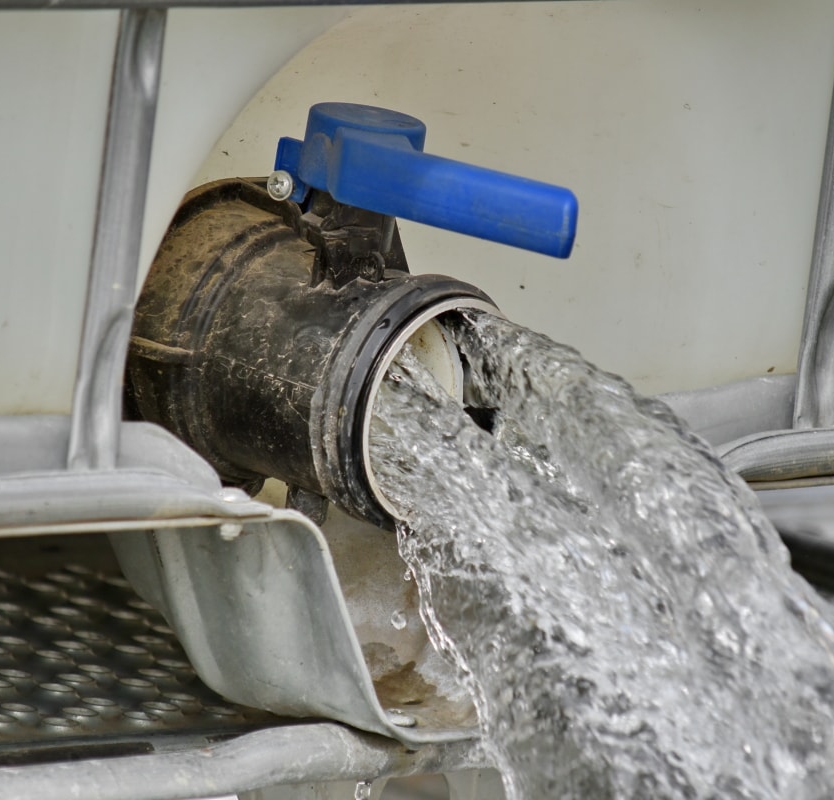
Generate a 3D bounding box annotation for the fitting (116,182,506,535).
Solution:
[{"bbox_3d":[-0.037,-0.013,4.248,0.120,0.126,0.146,-4,15,-44],"label":"fitting"}]

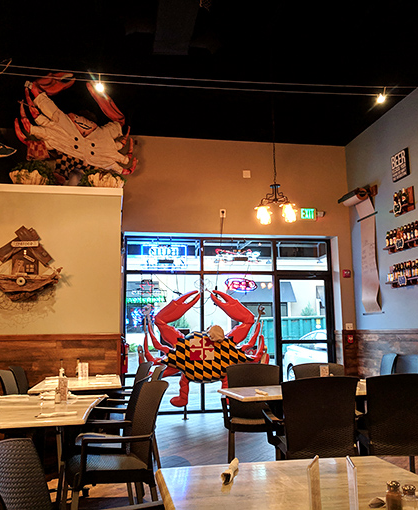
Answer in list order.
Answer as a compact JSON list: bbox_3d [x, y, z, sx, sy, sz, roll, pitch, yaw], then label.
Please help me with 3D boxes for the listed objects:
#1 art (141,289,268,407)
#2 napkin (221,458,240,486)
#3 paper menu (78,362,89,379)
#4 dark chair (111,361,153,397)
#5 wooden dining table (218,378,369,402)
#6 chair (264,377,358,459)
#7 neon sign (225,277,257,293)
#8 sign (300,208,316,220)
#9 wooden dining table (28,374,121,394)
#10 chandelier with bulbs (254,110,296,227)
[{"bbox_3d":[-0.052,1.331,7.409,1.860,1.700,0.300,1,-9,-10],"label":"art"},{"bbox_3d":[0.070,0.662,1.573,0.042,0.040,0.205,-3,-9,13],"label":"napkin"},{"bbox_3d":[-1.282,1.191,5.229,0.102,0.162,0.030,1,-9,-10],"label":"paper menu"},{"bbox_3d":[-0.859,1.562,5.135,0.600,0.900,0.580,2,-9,-19],"label":"dark chair"},{"bbox_3d":[0.746,1.395,3.809,1.220,0.760,0.760,1,-9,-11],"label":"wooden dining table"},{"bbox_3d":[0.651,1.244,3.300,0.570,0.910,0.600,1,-9,-11],"label":"chair"},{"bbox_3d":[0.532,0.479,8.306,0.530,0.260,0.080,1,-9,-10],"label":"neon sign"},{"bbox_3d":[1.635,-0.670,8.367,0.270,0.205,0.050,1,-9,-10],"label":"sign"},{"bbox_3d":[-1.238,1.608,4.911,0.765,0.750,1.240,1,-9,-10],"label":"wooden dining table"},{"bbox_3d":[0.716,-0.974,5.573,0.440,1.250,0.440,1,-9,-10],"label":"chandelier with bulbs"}]

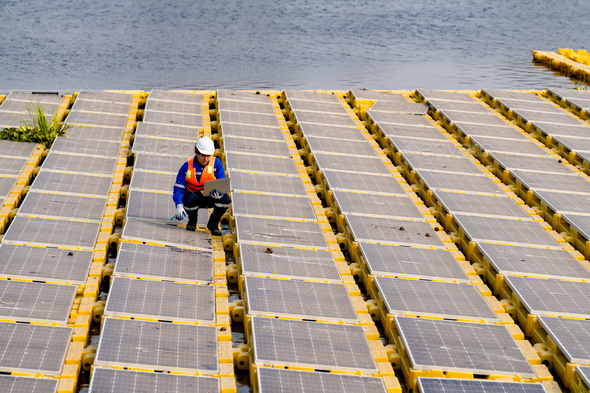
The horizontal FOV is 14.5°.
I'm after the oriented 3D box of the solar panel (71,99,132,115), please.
[{"bbox_3d":[-3.416,-1.571,41.492,0.992,0.040,1.956,5,7,-3],"label":"solar panel"}]

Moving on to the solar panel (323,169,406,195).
[{"bbox_3d":[0.912,-0.160,30.722,0.992,0.040,1.956,5,7,-3],"label":"solar panel"}]

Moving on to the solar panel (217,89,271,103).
[{"bbox_3d":[-0.963,-1.878,44.111,0.992,0.042,1.956,5,7,-3],"label":"solar panel"}]

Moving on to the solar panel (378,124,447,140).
[{"bbox_3d":[1.873,-1.031,37.555,0.992,0.042,1.956,5,7,-3],"label":"solar panel"}]

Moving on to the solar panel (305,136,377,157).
[{"bbox_3d":[0.713,-0.727,35.099,0.992,0.040,1.956,5,7,-3],"label":"solar panel"}]

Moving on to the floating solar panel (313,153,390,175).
[{"bbox_3d":[0.801,-0.446,33.042,0.993,0.040,1.963,5,7,-3],"label":"floating solar panel"}]

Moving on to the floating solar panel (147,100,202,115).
[{"bbox_3d":[-2.165,-1.573,41.711,0.993,0.040,1.963,5,7,-3],"label":"floating solar panel"}]

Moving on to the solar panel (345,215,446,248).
[{"bbox_3d":[1.119,0.403,26.449,0.993,0.040,1.963,5,7,-3],"label":"solar panel"}]

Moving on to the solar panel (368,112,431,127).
[{"bbox_3d":[1.789,-1.297,39.535,0.992,0.040,1.956,5,7,-3],"label":"solar panel"}]

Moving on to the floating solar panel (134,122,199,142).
[{"bbox_3d":[-2.048,-1.021,37.437,0.992,0.042,1.956,5,7,-3],"label":"floating solar panel"}]

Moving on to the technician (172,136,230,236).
[{"bbox_3d":[-1.064,-0.136,26.547,0.640,1.092,0.720,0,7,-5],"label":"technician"}]

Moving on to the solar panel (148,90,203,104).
[{"bbox_3d":[-2.248,-1.876,44.085,0.992,0.042,1.956,5,7,-3],"label":"solar panel"}]

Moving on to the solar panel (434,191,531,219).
[{"bbox_3d":[2.294,0.120,28.641,0.993,0.040,1.963,5,7,-3],"label":"solar panel"}]

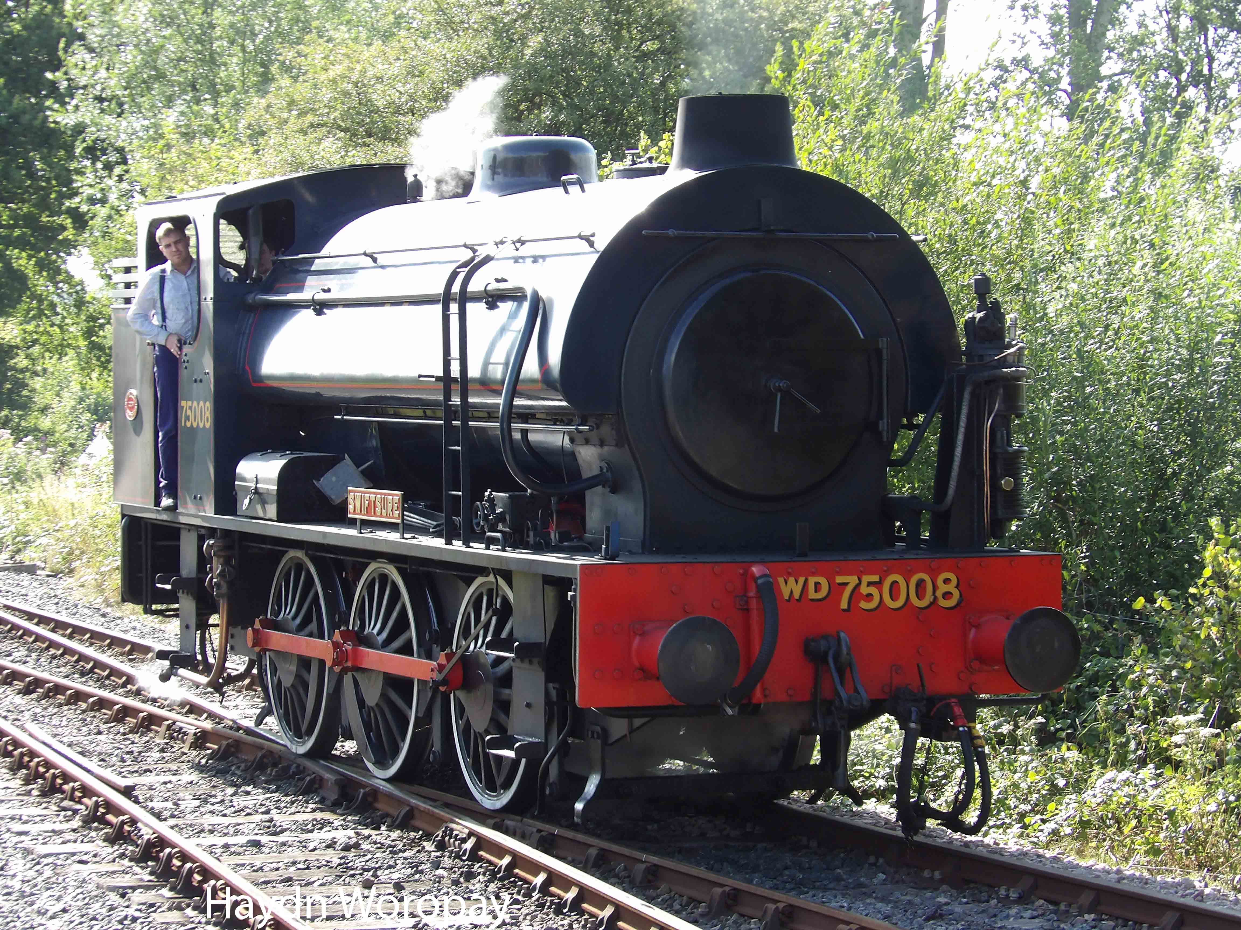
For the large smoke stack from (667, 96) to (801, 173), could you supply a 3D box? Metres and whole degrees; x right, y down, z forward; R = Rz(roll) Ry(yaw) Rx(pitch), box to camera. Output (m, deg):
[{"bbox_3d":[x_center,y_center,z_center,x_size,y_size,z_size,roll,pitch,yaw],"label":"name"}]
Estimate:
[{"bbox_3d":[0.562,-1.641,18.270,0.676,0.412,0.676,0,1,-23],"label":"large smoke stack"}]

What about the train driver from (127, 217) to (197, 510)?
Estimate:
[{"bbox_3d":[-2.871,-0.623,23.324,0.568,1.833,0.392,0,1,-14],"label":"train driver"}]

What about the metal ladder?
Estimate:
[{"bbox_3d":[-0.767,-0.348,18.670,0.235,1.529,0.294,0,1,-23],"label":"metal ladder"}]

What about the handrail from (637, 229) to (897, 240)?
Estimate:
[{"bbox_3d":[0.739,-1.131,17.921,1.403,0.044,0.069,0,1,-23],"label":"handrail"}]

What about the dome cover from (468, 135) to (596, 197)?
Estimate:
[{"bbox_3d":[-0.481,-1.671,20.734,0.735,0.372,0.735,0,1,0],"label":"dome cover"}]

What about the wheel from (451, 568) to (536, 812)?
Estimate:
[{"bbox_3d":[-0.624,1.196,19.210,0.147,1.284,1.284,0,1,-23],"label":"wheel"}]

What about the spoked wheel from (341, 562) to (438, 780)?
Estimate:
[{"bbox_3d":[-1.295,1.158,20.797,0.147,1.284,1.284,0,1,-23],"label":"spoked wheel"}]

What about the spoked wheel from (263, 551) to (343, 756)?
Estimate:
[{"bbox_3d":[-1.904,1.123,22.233,0.147,1.284,1.284,0,1,-23],"label":"spoked wheel"}]

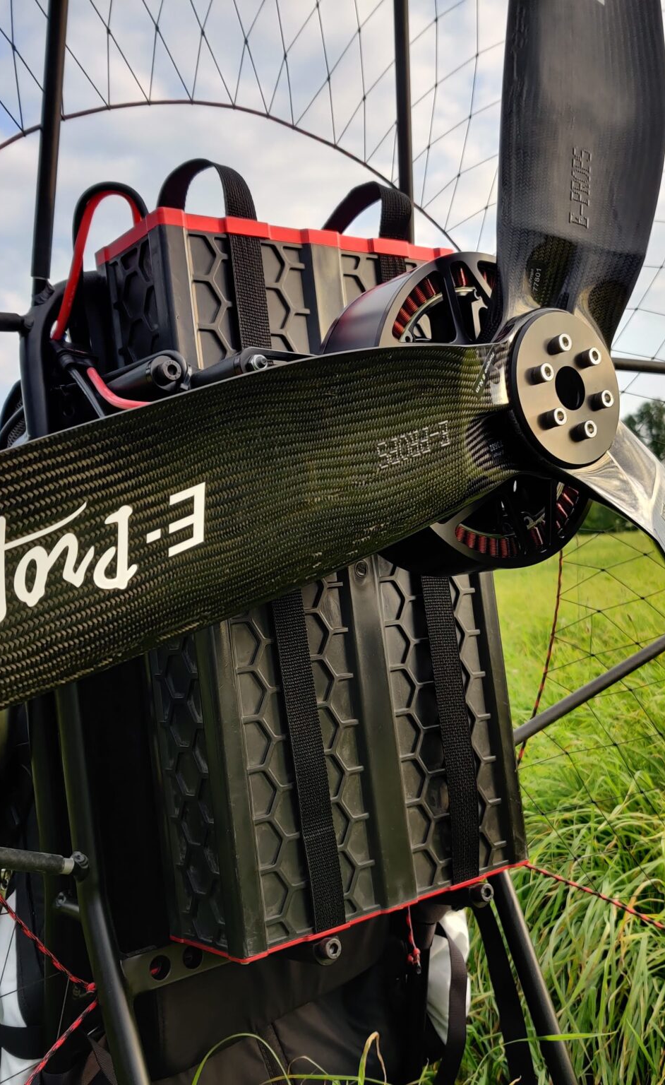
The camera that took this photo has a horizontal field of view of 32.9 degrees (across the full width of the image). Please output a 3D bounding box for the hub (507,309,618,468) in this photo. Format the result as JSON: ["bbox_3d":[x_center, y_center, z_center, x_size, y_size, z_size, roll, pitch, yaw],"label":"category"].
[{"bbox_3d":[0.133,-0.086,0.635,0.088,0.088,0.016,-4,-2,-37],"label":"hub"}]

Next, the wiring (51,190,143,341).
[{"bbox_3d":[-0.159,-0.189,0.764,0.070,0.106,0.036,-4,-4,-38],"label":"wiring"}]

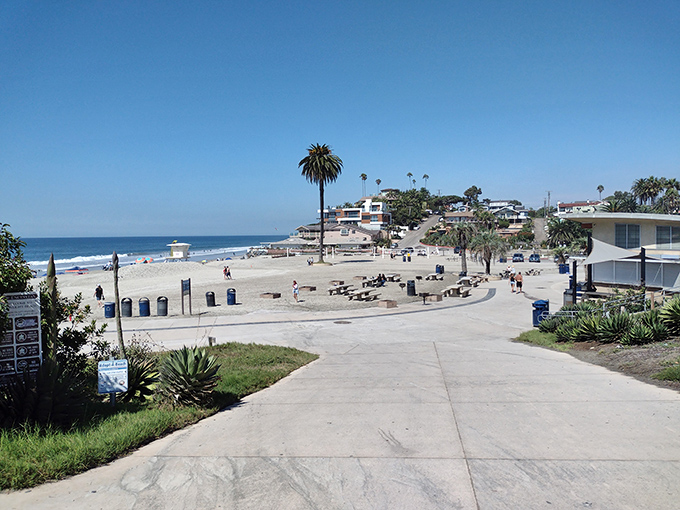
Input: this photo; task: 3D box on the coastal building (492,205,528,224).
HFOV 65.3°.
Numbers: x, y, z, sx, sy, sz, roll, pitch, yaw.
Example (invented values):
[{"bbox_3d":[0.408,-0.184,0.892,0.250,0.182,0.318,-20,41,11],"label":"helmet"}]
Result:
[{"bbox_3d":[60.718,-14.508,190.000,12.500,7.000,11.500,0,2,5],"label":"coastal building"}]

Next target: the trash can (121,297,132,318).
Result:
[{"bbox_3d":[-13.818,3.389,34.353,0.670,1.170,0.670,-1,2,0],"label":"trash can"}]

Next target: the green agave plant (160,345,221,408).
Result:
[{"bbox_3d":[-2.696,2.176,9.500,1.100,0.980,1.100,-1,2,0],"label":"green agave plant"}]

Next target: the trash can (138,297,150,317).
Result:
[{"bbox_3d":[-12.411,3.307,33.685,0.650,1.220,0.650,-1,2,-18],"label":"trash can"}]

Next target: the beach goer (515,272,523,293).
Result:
[{"bbox_3d":[15.255,2.377,44.965,0.520,1.780,0.360,0,2,8],"label":"beach goer"}]

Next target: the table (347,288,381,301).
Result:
[{"bbox_3d":[1.948,3.174,43.116,1.750,0.760,2.600,1,2,25],"label":"table"}]

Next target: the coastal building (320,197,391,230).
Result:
[{"bbox_3d":[4.968,-12.981,170.000,21.000,11.000,14.000,0,2,12],"label":"coastal building"}]

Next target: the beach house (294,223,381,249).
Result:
[{"bbox_3d":[-0.430,-5.302,152.000,22.000,7.800,13.000,0,2,12],"label":"beach house"}]

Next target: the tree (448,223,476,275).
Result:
[{"bbox_3d":[14.856,-0.666,64.077,3.600,6.300,3.600,-1,2,0],"label":"tree"}]

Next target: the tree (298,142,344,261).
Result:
[{"bbox_3d":[-3.542,-9.345,96.662,8.000,21.930,8.000,-1,2,0],"label":"tree"}]

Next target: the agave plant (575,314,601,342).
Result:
[{"bbox_3d":[9.118,2.665,19.500,1.050,0.980,1.050,-1,2,0],"label":"agave plant"}]

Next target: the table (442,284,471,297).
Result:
[{"bbox_3d":[9.615,2.970,43.853,1.850,0.760,2.400,1,3,26],"label":"table"}]

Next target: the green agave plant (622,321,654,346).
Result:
[{"bbox_3d":[9.342,2.488,16.600,1.020,0.760,1.020,-1,2,0],"label":"green agave plant"}]

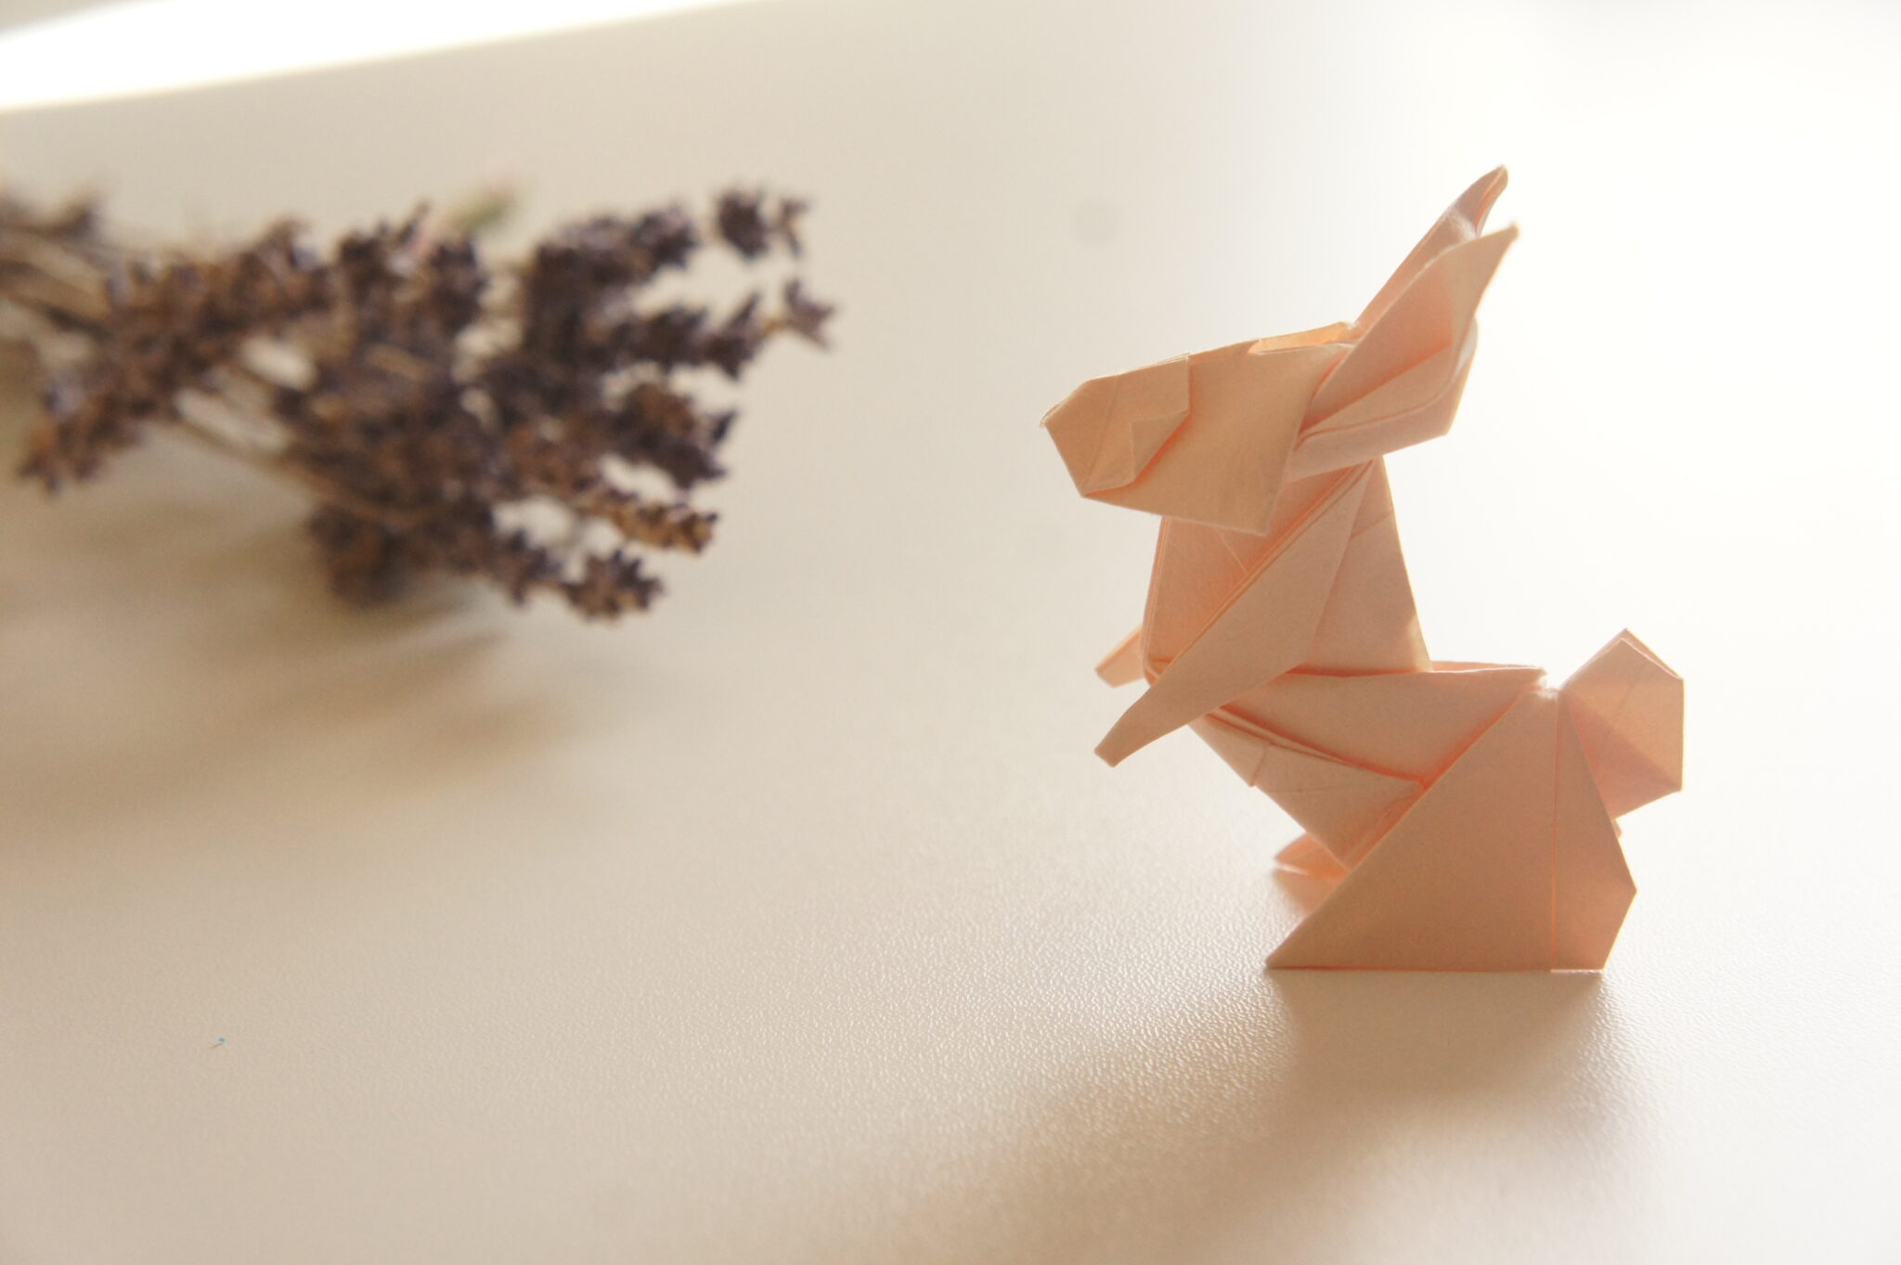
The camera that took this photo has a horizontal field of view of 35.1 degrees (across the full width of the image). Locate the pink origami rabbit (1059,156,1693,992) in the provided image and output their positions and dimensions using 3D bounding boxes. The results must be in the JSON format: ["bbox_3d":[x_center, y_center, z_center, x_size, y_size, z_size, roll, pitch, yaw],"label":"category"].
[{"bbox_3d":[0.039,-0.006,0.284,0.062,0.074,0.024,3,23,7],"label":"pink origami rabbit"}]

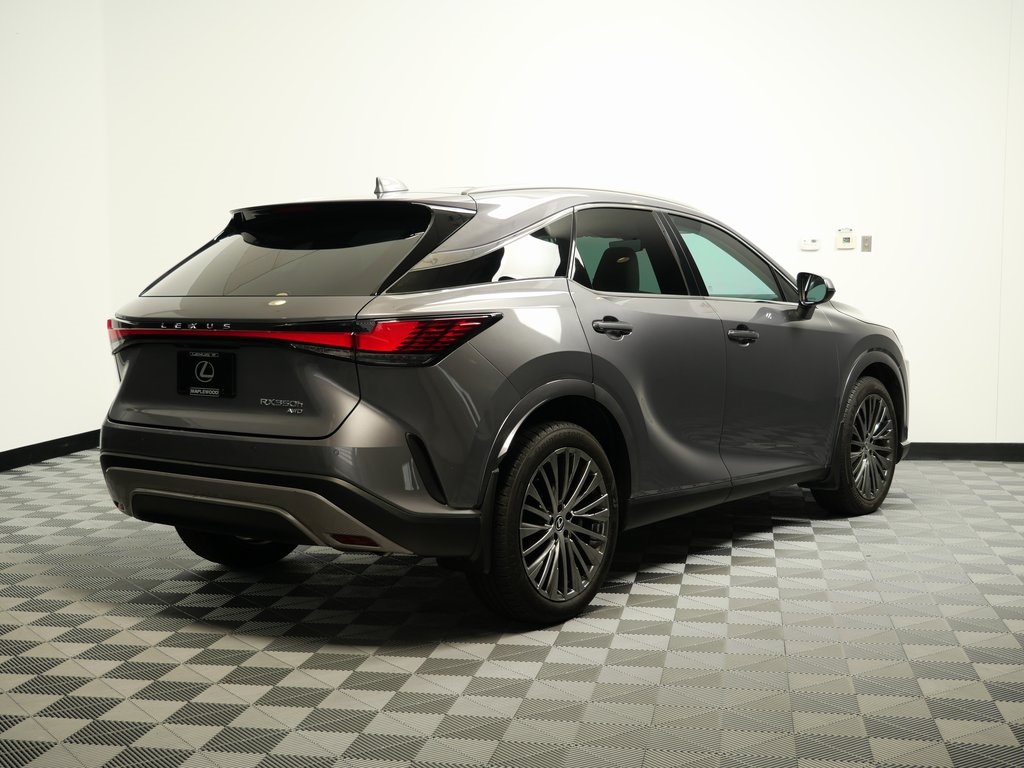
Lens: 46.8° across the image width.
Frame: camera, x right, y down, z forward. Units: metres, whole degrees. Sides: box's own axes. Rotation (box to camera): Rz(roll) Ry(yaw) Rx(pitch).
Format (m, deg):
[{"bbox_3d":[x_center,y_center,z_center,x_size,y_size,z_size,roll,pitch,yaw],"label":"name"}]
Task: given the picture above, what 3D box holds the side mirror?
[{"bbox_3d":[1.499,-0.435,5.835,0.210,0.220,0.170,2,5,40],"label":"side mirror"}]

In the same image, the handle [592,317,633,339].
[{"bbox_3d":[0.387,-0.217,4.576,0.060,0.070,0.250,2,5,40],"label":"handle"}]

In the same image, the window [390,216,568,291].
[{"bbox_3d":[-0.034,-0.494,4.305,1.120,0.380,0.080,-4,-18,-44],"label":"window"}]

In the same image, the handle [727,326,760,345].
[{"bbox_3d":[1.048,-0.218,5.374,0.060,0.070,0.260,2,5,40],"label":"handle"}]

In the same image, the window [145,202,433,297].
[{"bbox_3d":[-0.860,-0.504,4.523,1.380,0.090,0.530,2,44,40],"label":"window"}]

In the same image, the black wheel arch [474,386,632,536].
[{"bbox_3d":[0.148,0.231,4.366,0.140,0.500,0.980,2,5,40],"label":"black wheel arch"}]

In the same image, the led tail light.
[{"bbox_3d":[-0.933,-0.178,4.452,1.790,0.175,0.610,2,5,40],"label":"led tail light"}]

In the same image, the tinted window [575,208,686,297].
[{"bbox_3d":[0.464,-0.553,4.941,0.060,0.400,0.780,-27,-14,39],"label":"tinted window"}]

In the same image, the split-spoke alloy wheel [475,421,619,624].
[{"bbox_3d":[0.128,0.514,4.443,0.240,0.755,0.755,2,5,40],"label":"split-spoke alloy wheel"}]

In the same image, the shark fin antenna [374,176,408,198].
[{"bbox_3d":[-0.501,-0.819,4.939,0.065,0.075,0.155,2,5,40],"label":"shark fin antenna"}]

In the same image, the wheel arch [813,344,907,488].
[{"bbox_3d":[1.932,0.119,6.535,0.160,0.600,1.080,2,5,40],"label":"wheel arch"}]

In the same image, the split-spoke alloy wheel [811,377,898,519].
[{"bbox_3d":[1.930,0.345,6.638,0.240,0.755,0.755,2,5,40],"label":"split-spoke alloy wheel"}]

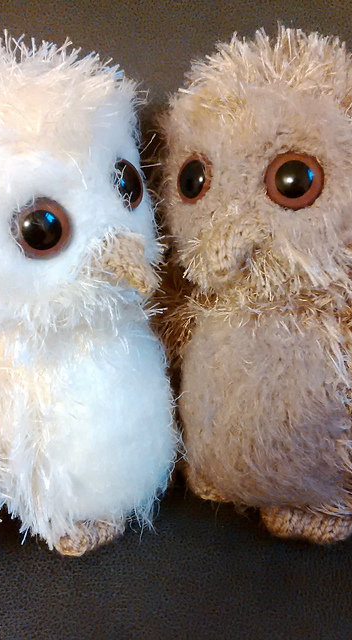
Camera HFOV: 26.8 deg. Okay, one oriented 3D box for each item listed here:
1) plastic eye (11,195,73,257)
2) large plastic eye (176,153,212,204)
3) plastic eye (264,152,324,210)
[{"bbox_3d":[-0.051,-0.035,0.285,0.024,0.024,0.008,-1,6,-12],"label":"plastic eye"},{"bbox_3d":[0.008,-0.061,0.317,0.008,0.024,0.024,0,4,-43],"label":"large plastic eye"},{"bbox_3d":[0.048,-0.056,0.297,0.024,0.024,0.008,1,5,9],"label":"plastic eye"}]

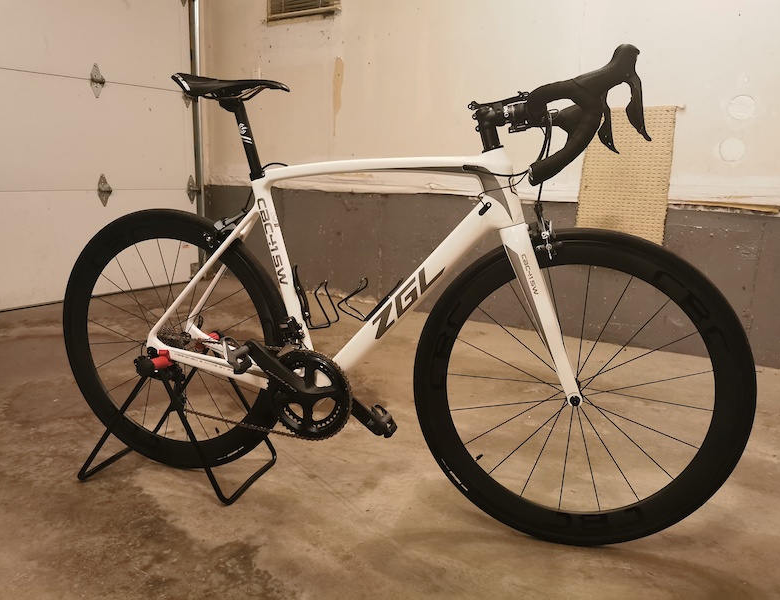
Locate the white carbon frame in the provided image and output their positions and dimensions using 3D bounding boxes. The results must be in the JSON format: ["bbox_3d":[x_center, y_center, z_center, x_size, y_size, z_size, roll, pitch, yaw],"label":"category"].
[{"bbox_3d":[-0.086,-0.042,1.385,1.010,0.588,0.140,5,12,17],"label":"white carbon frame"}]

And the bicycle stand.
[{"bbox_3d":[-0.536,0.279,1.595,0.425,0.330,0.310,5,12,17],"label":"bicycle stand"}]

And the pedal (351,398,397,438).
[{"bbox_3d":[-0.022,0.298,1.552,0.090,0.085,0.090,5,12,17],"label":"pedal"}]

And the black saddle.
[{"bbox_3d":[-0.345,-0.473,1.388,0.272,0.065,0.138,5,12,17],"label":"black saddle"}]

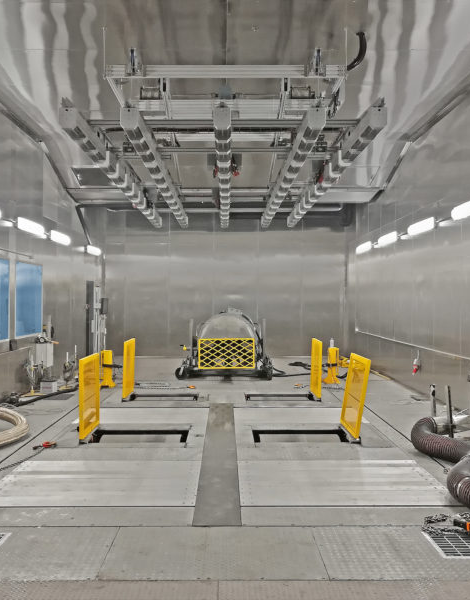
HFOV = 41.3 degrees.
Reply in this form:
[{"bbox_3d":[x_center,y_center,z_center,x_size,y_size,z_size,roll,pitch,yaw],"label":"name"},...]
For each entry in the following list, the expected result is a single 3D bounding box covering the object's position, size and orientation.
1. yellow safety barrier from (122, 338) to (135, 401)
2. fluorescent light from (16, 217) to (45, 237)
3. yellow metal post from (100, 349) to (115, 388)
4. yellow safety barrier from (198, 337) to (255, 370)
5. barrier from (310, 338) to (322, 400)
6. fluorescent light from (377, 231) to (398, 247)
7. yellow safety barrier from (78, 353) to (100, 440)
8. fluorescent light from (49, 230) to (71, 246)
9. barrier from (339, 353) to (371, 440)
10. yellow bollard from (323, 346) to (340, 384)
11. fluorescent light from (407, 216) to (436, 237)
[{"bbox_3d":[-1.611,1.038,9.531,0.050,0.833,0.787,1,0,-1],"label":"yellow safety barrier"},{"bbox_3d":[-3.170,-1.121,9.632,0.100,0.160,1.270,0,0,-1],"label":"fluorescent light"},{"bbox_3d":[-2.274,1.237,11.155,0.280,0.646,0.380,0,0,-1],"label":"yellow metal post"},{"bbox_3d":[-0.154,1.015,11.750,1.064,0.571,0.040,0,0,-1],"label":"yellow safety barrier"},{"bbox_3d":[1.250,1.039,9.560,0.050,0.833,0.787,2,0,-1],"label":"barrier"},{"bbox_3d":[2.842,-1.101,11.432,0.090,0.162,1.241,0,0,-1],"label":"fluorescent light"},{"bbox_3d":[-1.595,1.038,6.879,0.050,0.833,0.787,0,0,-1],"label":"yellow safety barrier"},{"bbox_3d":[-3.194,-1.121,11.350,0.100,0.160,1.270,0,0,-1],"label":"fluorescent light"},{"bbox_3d":[1.327,1.044,6.904,0.050,0.833,0.787,9,0,-1],"label":"barrier"},{"bbox_3d":[1.840,1.237,11.854,0.280,0.650,0.430,0,0,-1],"label":"yellow bollard"},{"bbox_3d":[2.907,-1.121,9.730,0.100,0.160,1.270,0,0,-1],"label":"fluorescent light"}]

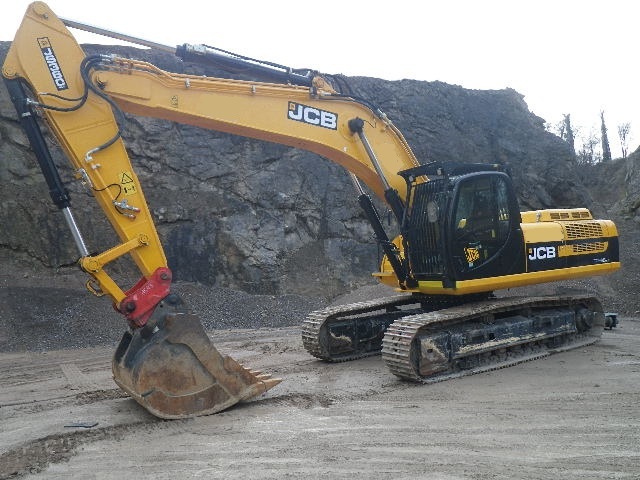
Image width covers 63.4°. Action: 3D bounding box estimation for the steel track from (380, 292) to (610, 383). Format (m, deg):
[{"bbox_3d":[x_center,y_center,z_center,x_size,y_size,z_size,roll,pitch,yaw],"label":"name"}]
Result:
[{"bbox_3d":[3.295,1.640,9.210,4.980,0.980,0.610,-2,-4,-31],"label":"steel track"}]

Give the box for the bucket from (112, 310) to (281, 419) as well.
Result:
[{"bbox_3d":[-1.884,1.668,7.737,2.000,1.480,1.520,-2,-3,-30],"label":"bucket"}]

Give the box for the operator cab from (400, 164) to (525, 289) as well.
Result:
[{"bbox_3d":[2.552,-0.223,9.368,1.850,1.950,1.060,-2,-3,-30],"label":"operator cab"}]

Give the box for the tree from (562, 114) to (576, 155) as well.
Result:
[{"bbox_3d":[34.700,-14.673,72.000,1.947,6.119,1.900,-4,-3,0],"label":"tree"}]

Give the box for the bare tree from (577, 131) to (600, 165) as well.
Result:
[{"bbox_3d":[37.342,-12.865,72.000,3.338,4.965,3.000,-4,-3,0],"label":"bare tree"}]

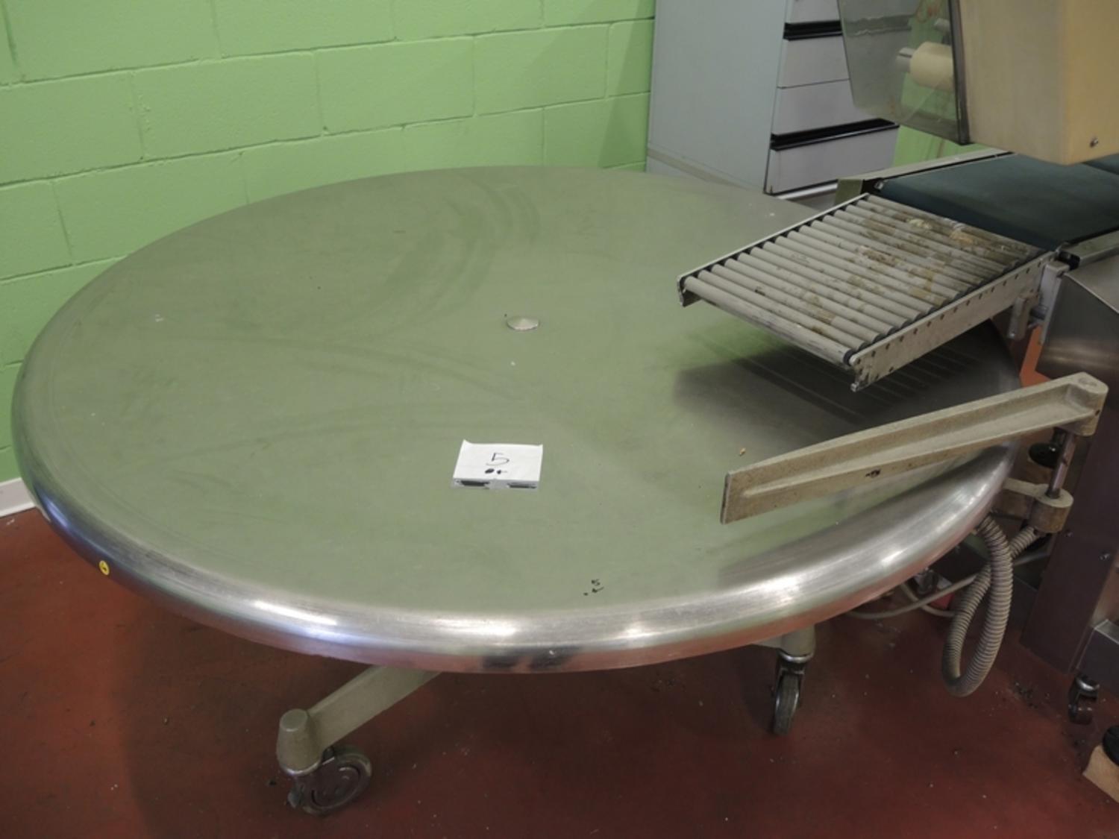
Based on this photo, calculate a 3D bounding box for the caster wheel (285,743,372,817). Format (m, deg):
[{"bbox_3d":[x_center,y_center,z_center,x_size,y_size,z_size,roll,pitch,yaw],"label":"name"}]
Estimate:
[{"bbox_3d":[-0.379,0.594,1.487,0.142,0.138,0.050,-21,37,-30],"label":"caster wheel"}]

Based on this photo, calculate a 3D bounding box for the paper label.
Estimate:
[{"bbox_3d":[-0.071,0.055,1.079,0.100,0.011,0.083,2,32,3],"label":"paper label"}]

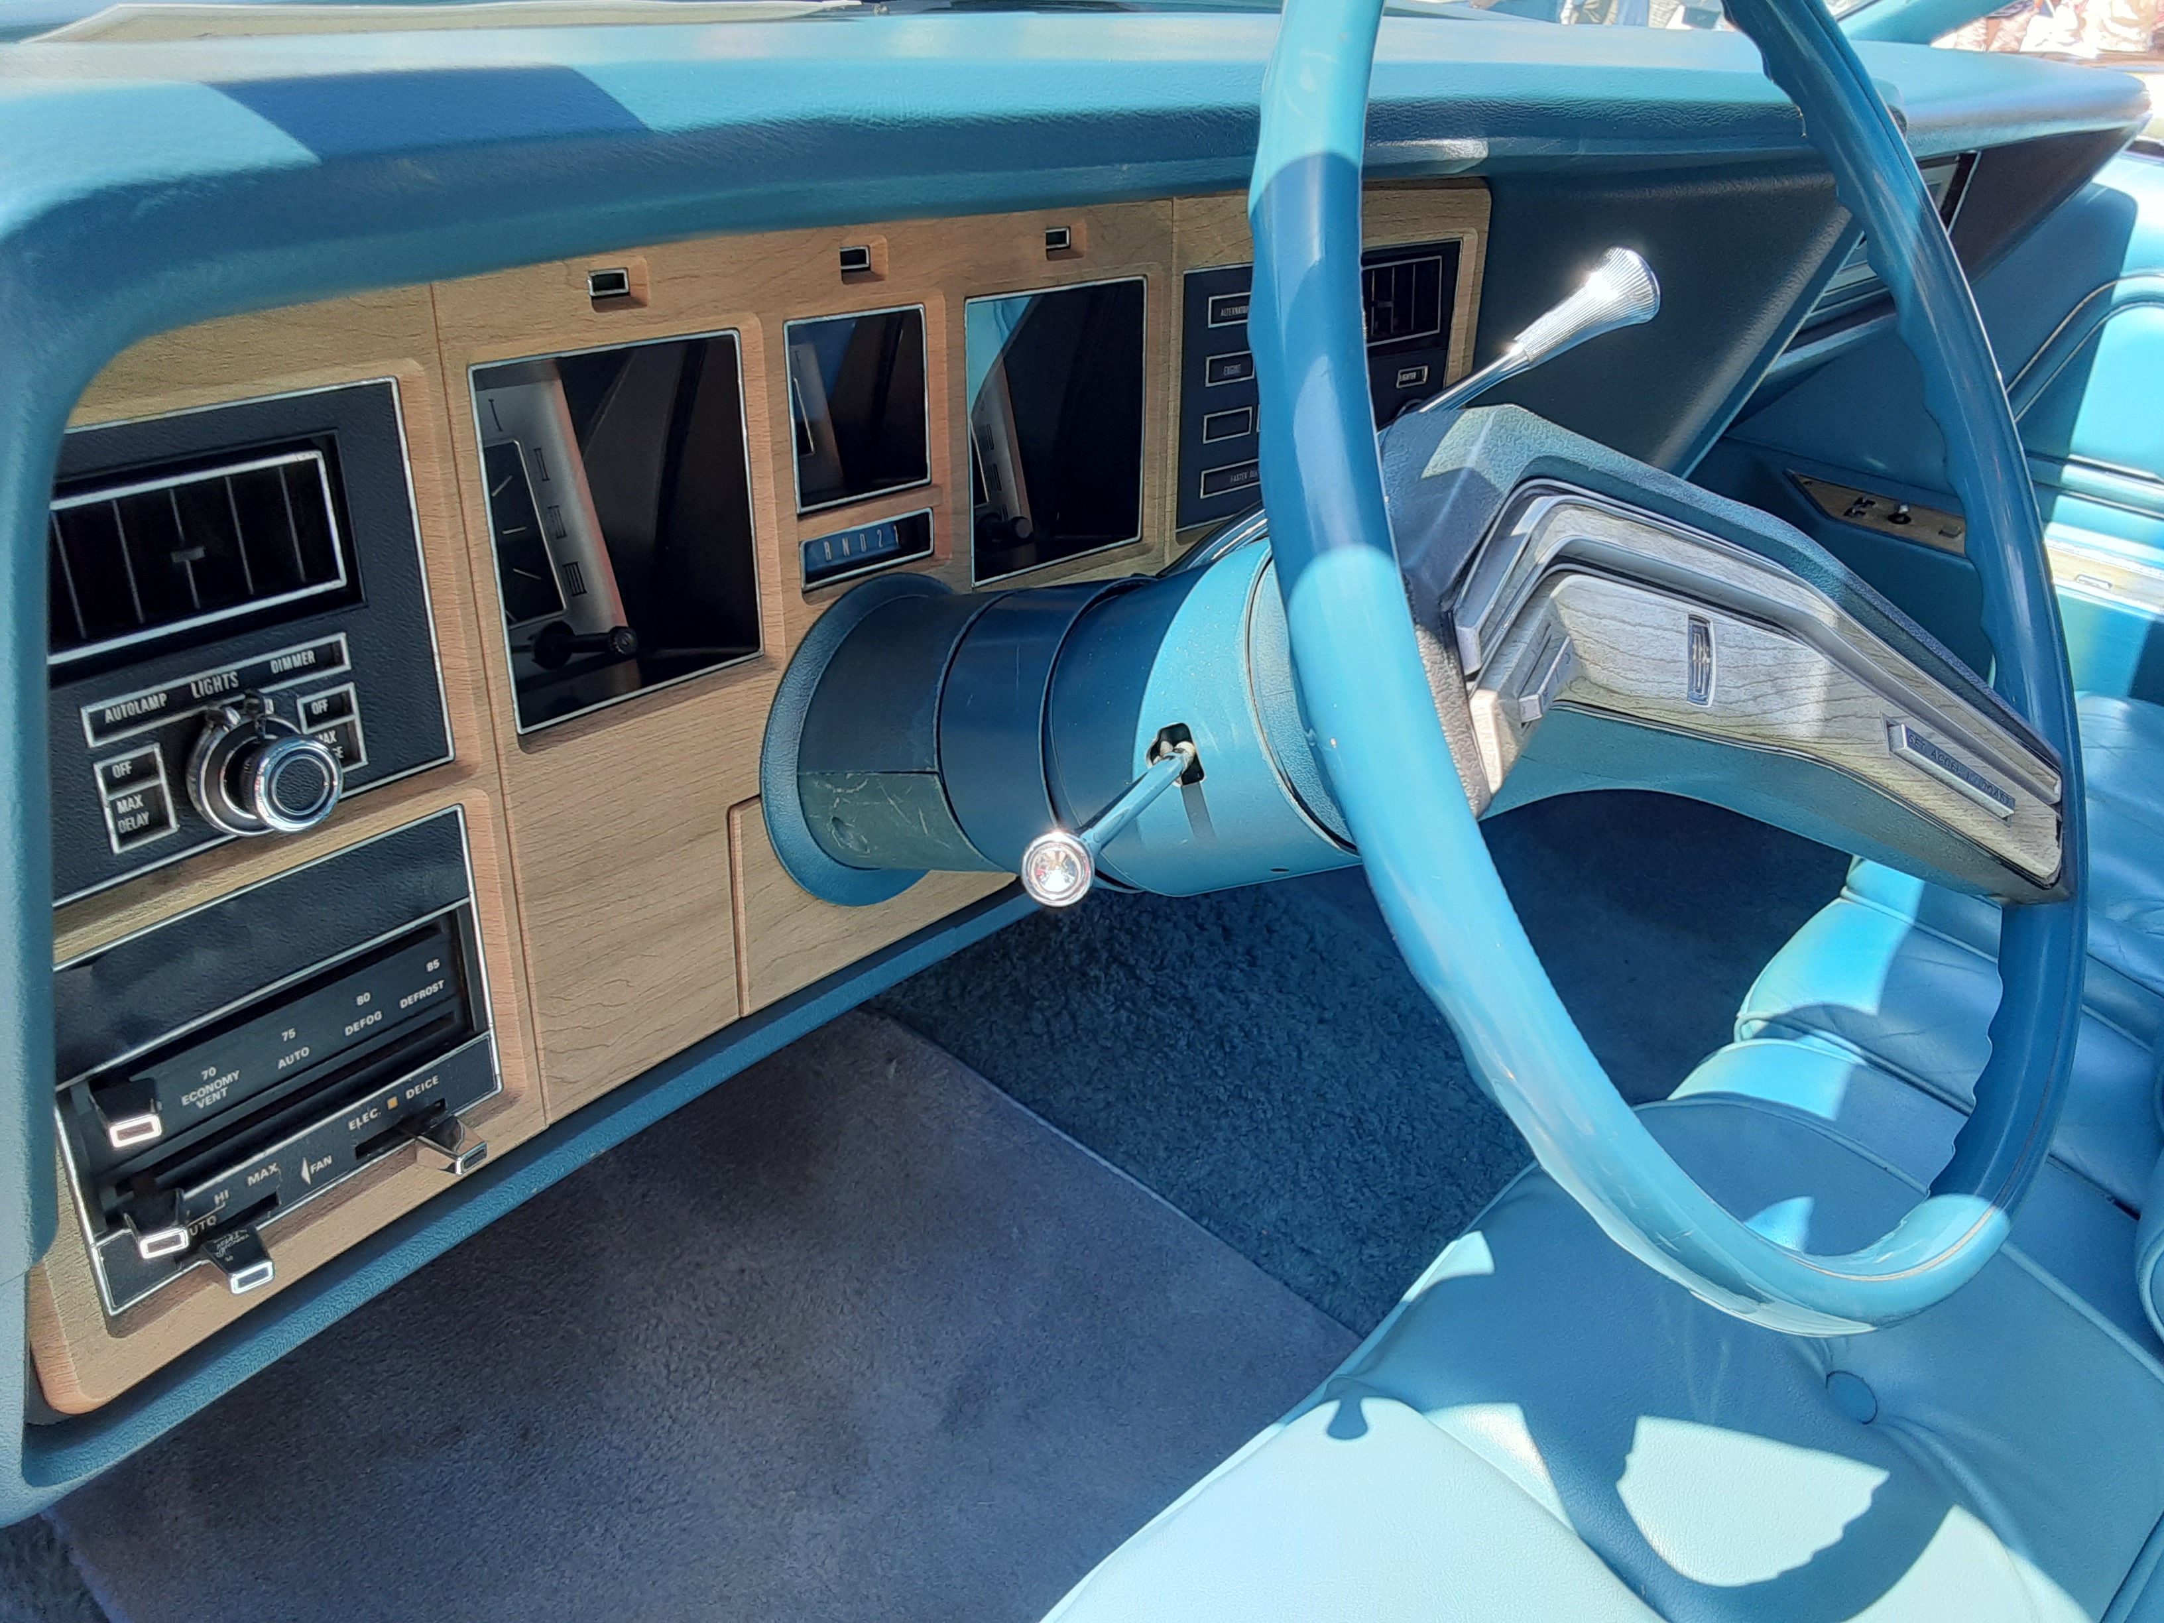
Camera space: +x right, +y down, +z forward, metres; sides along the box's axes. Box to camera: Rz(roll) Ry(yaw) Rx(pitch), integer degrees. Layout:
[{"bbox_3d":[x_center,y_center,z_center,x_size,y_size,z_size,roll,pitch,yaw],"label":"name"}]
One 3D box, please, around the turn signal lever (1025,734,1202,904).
[{"bbox_3d":[0.013,-0.002,0.459,0.020,0.020,0.128,6,16,16],"label":"turn signal lever"}]

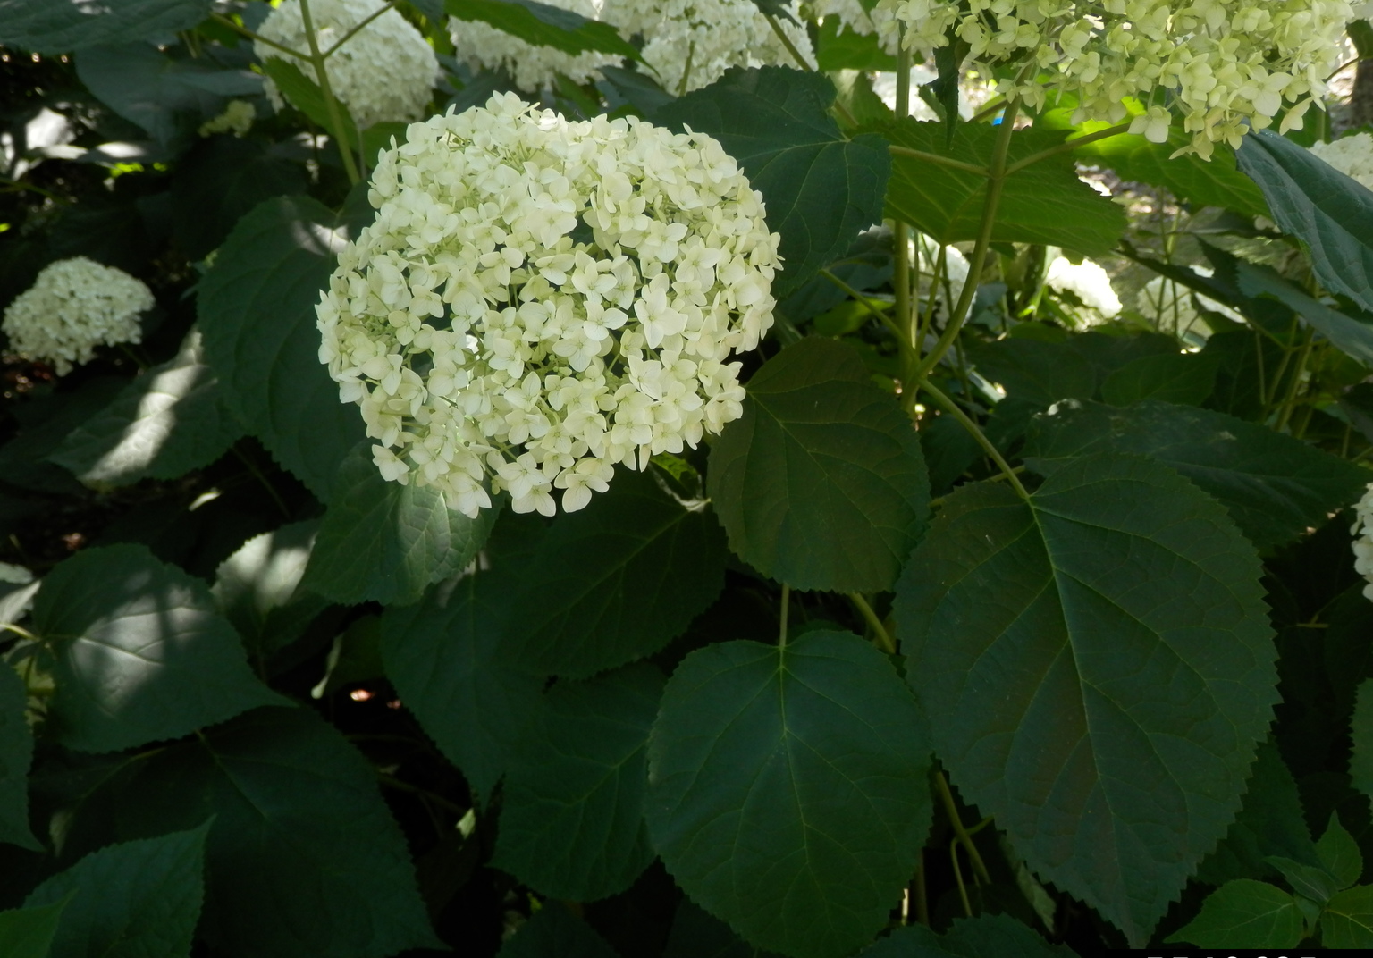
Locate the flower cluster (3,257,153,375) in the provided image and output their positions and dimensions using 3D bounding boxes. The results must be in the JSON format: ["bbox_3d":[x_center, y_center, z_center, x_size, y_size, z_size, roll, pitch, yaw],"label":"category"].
[{"bbox_3d":[-0.496,-0.133,0.970,0.130,0.095,0.130,-18,28,0],"label":"flower cluster"}]

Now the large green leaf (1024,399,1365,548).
[{"bbox_3d":[0.270,-0.001,0.630,0.175,0.030,0.115,6,38,0],"label":"large green leaf"}]

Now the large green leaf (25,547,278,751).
[{"bbox_3d":[-0.262,0.091,0.600,0.130,0.028,0.106,17,58,-10],"label":"large green leaf"}]

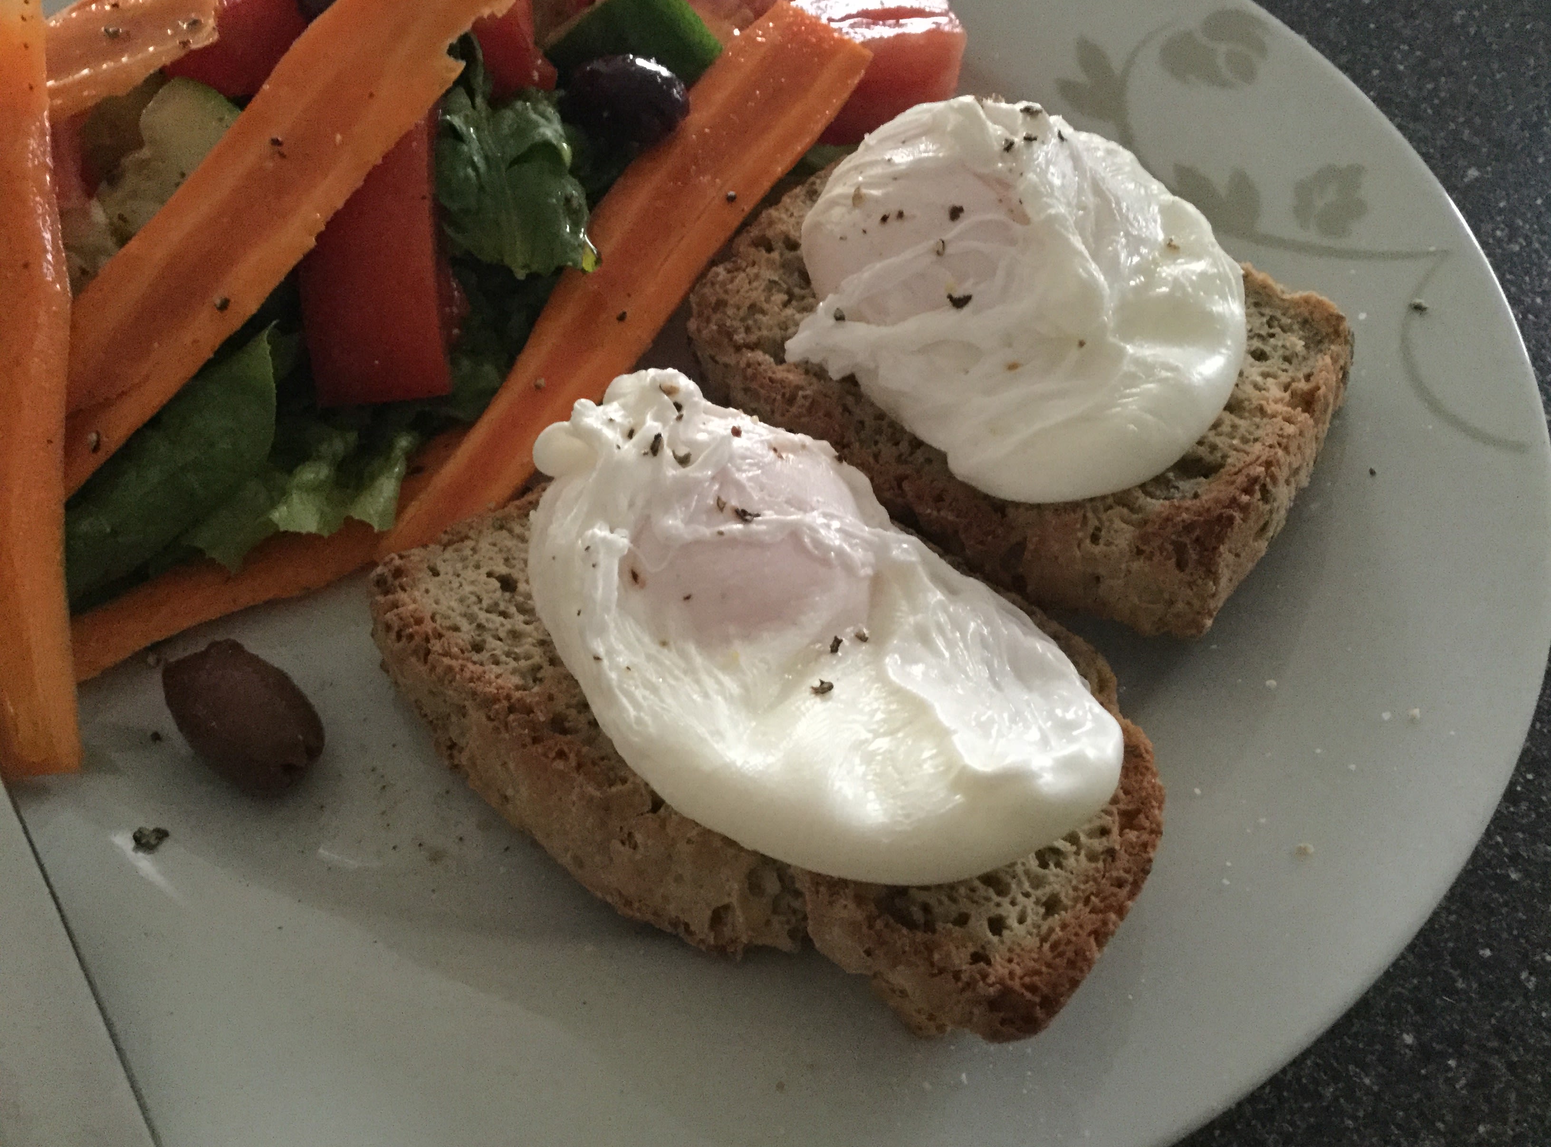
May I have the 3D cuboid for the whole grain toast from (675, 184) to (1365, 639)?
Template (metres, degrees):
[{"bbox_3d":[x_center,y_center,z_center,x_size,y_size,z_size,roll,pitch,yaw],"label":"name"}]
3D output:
[{"bbox_3d":[0.041,-0.033,0.242,0.097,0.023,0.054,23,57,12],"label":"whole grain toast"}]

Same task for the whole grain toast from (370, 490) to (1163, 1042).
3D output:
[{"bbox_3d":[-0.002,0.023,0.201,0.098,0.022,0.048,29,58,16],"label":"whole grain toast"}]

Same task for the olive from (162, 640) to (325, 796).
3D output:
[{"bbox_3d":[-0.077,0.021,0.202,0.018,0.016,0.029,-37,65,-25],"label":"olive"}]

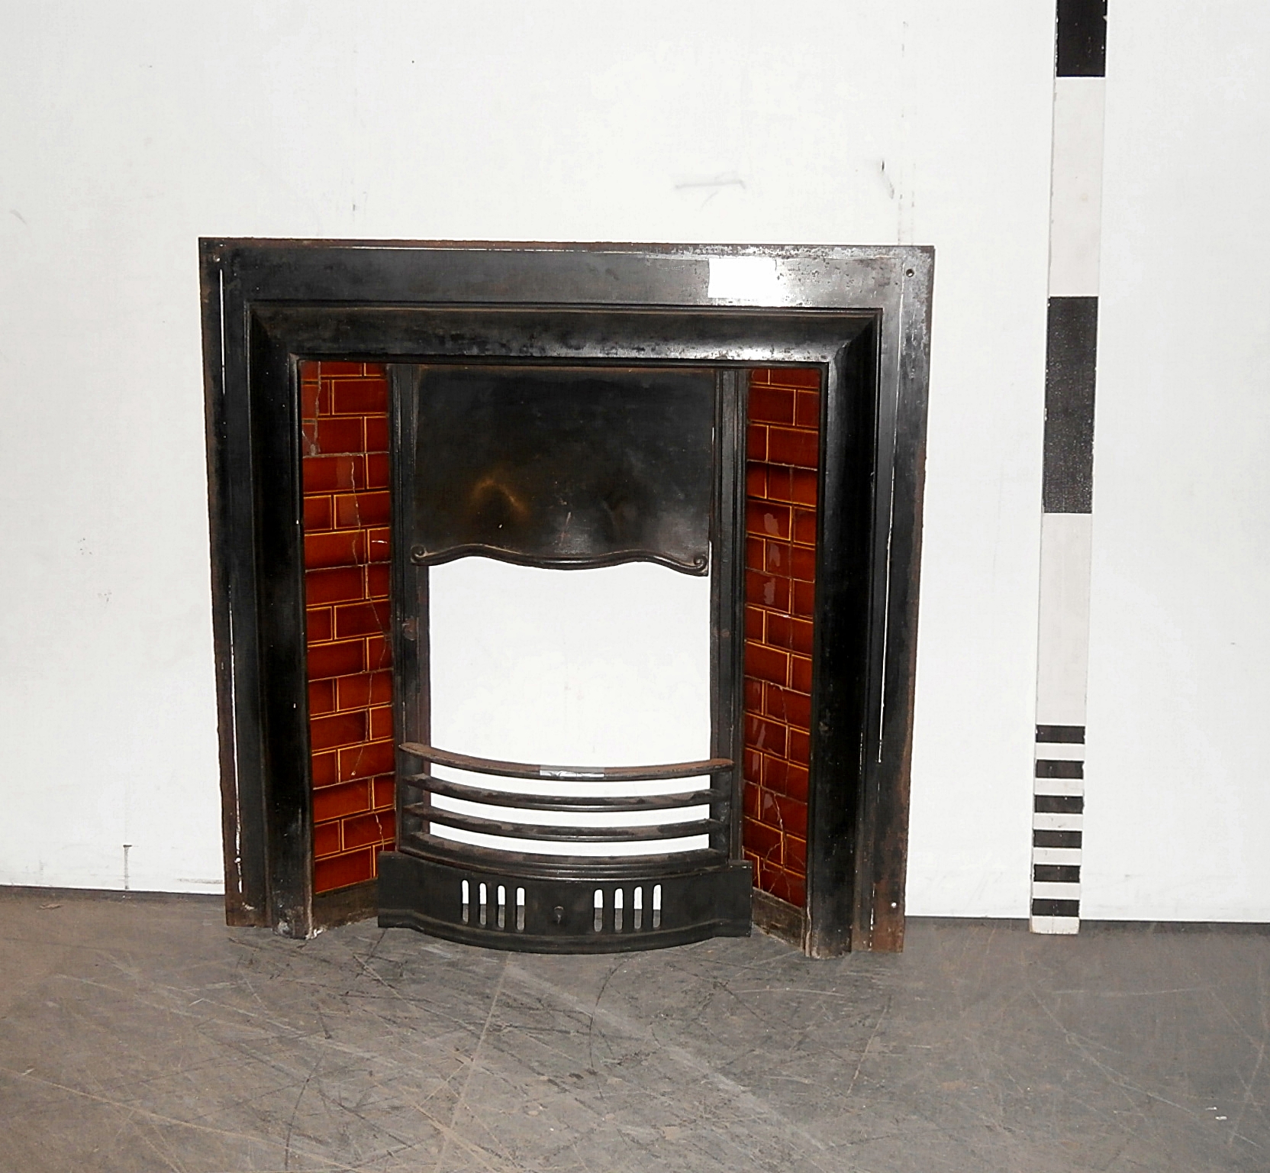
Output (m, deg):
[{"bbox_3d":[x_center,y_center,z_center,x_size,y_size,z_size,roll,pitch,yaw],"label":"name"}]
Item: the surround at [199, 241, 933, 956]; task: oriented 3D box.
[{"bbox_3d":[-0.099,0.020,2.247,0.967,0.967,0.160,1,11,4],"label":"surround"}]

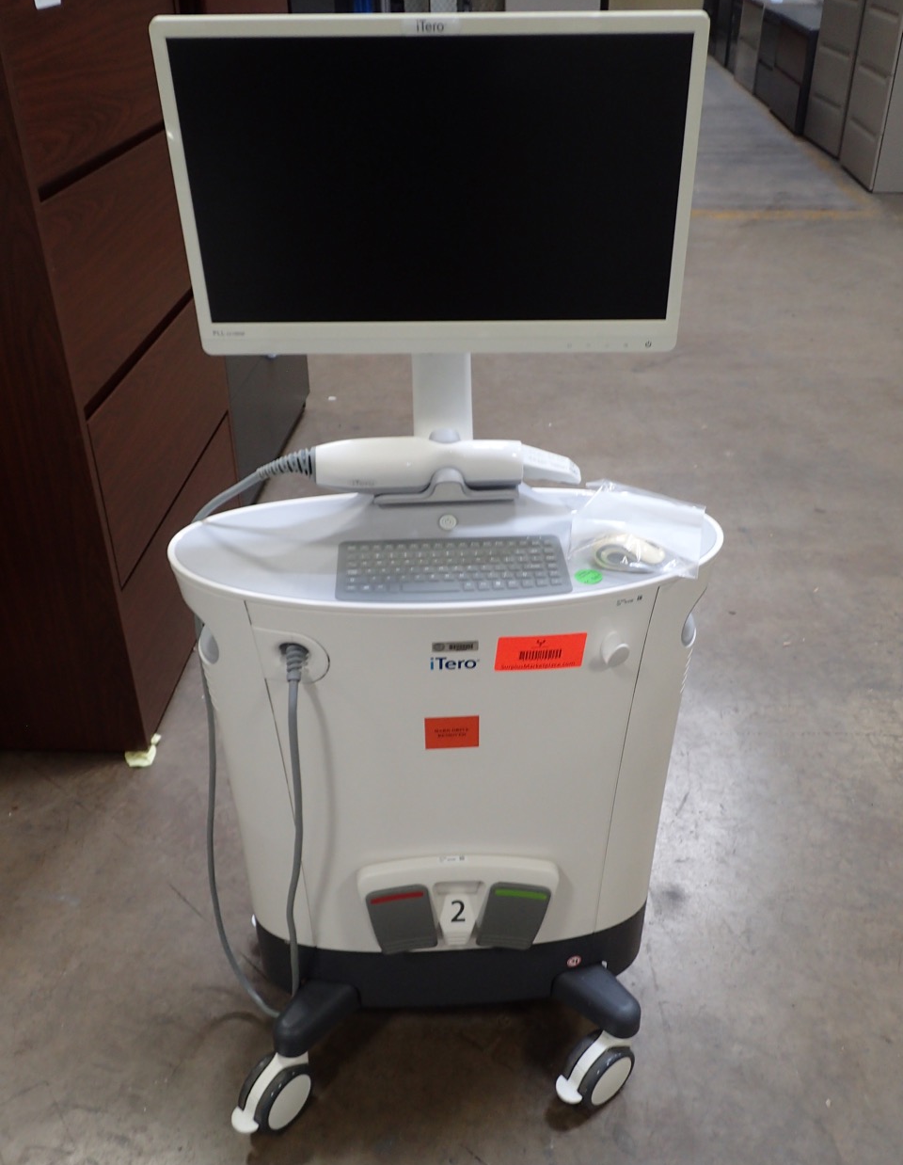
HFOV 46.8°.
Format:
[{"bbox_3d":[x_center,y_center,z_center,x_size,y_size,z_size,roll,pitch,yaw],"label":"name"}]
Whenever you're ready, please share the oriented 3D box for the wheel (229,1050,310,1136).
[{"bbox_3d":[-0.247,0.695,1.425,0.062,0.110,0.115,22,38,33],"label":"wheel"}]

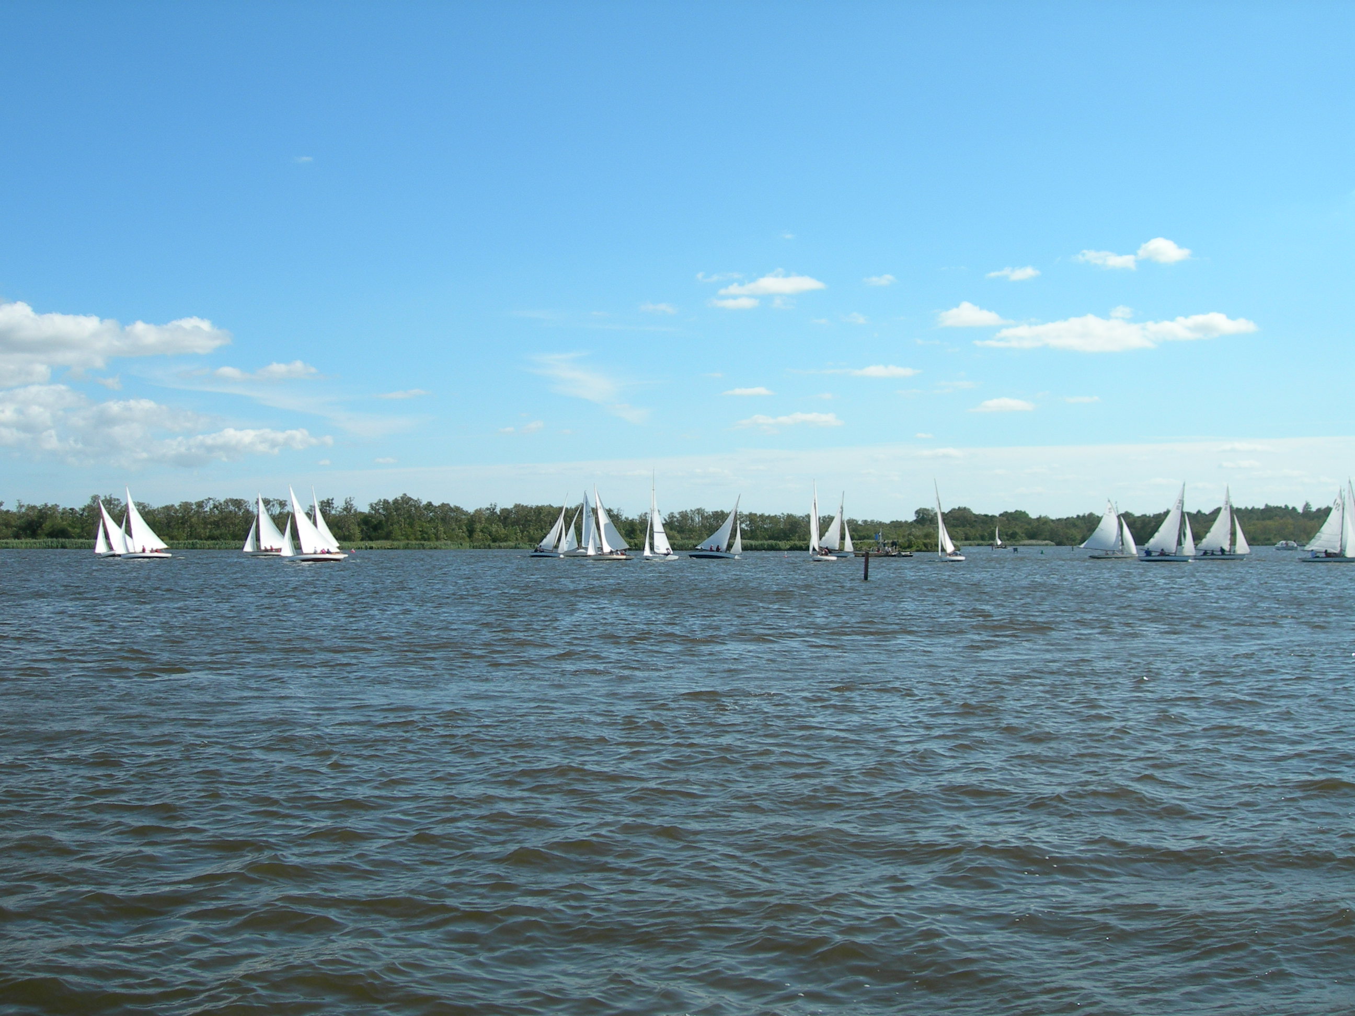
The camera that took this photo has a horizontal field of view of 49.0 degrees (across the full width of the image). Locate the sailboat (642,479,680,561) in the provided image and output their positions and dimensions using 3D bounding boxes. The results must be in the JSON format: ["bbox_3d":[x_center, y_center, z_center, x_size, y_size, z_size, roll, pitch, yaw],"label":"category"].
[{"bbox_3d":[-1.864,0.950,169.000,2.300,10.200,6.600,1,-1,-42],"label":"sailboat"}]

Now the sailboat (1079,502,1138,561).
[{"bbox_3d":[53.363,2.652,184.000,7.000,7.270,2.300,0,-1,-8],"label":"sailboat"}]

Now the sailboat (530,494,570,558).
[{"bbox_3d":[-16.637,2.278,194.000,2.200,8.280,6.500,1,-1,-44],"label":"sailboat"}]

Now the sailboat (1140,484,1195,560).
[{"bbox_3d":[54.640,1.624,166.000,6.400,8.800,2.200,0,-1,15],"label":"sailboat"}]

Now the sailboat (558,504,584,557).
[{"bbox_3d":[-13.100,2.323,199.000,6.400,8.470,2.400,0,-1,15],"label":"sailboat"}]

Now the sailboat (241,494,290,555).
[{"bbox_3d":[-57.510,2.369,208.000,6.900,8.730,2.200,0,-1,-12],"label":"sailboat"}]

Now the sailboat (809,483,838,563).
[{"bbox_3d":[16.560,1.495,168.000,2.100,9.090,6.600,0,-1,26],"label":"sailboat"}]

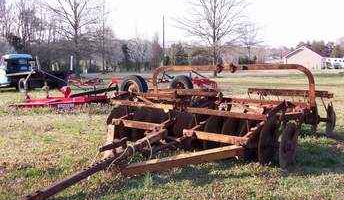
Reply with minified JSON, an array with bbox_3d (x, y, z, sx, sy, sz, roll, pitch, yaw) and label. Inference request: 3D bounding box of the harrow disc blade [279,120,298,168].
[{"bbox_3d":[1.521,0.579,4.400,0.110,0.600,0.600,4,8,34],"label":"harrow disc blade"}]

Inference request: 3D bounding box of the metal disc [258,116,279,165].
[{"bbox_3d":[1.307,0.558,4.600,0.110,0.600,0.600,4,7,32],"label":"metal disc"}]

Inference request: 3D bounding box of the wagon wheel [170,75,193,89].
[{"bbox_3d":[0.342,-0.391,11.000,0.250,0.800,0.800,-6,9,-44],"label":"wagon wheel"}]

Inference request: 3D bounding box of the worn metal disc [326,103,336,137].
[{"bbox_3d":[2.814,0.346,6.000,0.130,0.600,0.600,2,7,18],"label":"worn metal disc"}]

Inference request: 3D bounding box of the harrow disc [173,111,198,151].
[{"bbox_3d":[0.196,0.478,5.300,0.110,0.590,0.590,4,7,32],"label":"harrow disc"}]

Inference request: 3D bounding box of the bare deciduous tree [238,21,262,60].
[{"bbox_3d":[14.716,-10.580,65.000,5.800,8.800,5.800,0,6,0],"label":"bare deciduous tree"}]

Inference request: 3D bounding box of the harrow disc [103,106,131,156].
[{"bbox_3d":[-0.918,0.412,5.800,0.110,0.600,0.600,6,9,44],"label":"harrow disc"}]

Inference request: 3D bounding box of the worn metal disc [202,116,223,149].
[{"bbox_3d":[0.603,0.495,4.850,0.100,0.580,0.580,5,8,35],"label":"worn metal disc"}]

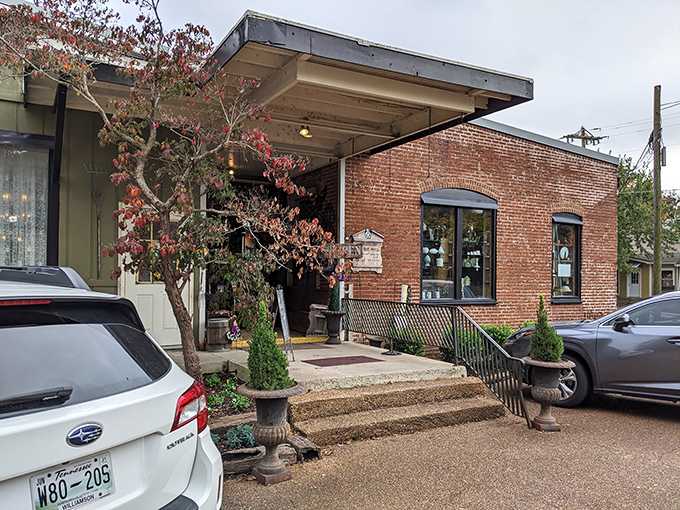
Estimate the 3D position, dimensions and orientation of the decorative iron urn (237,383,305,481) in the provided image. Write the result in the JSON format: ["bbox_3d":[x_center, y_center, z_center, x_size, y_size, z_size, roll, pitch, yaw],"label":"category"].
[{"bbox_3d":[-0.581,1.489,4.450,0.560,0.740,0.560,0,-2,0],"label":"decorative iron urn"}]

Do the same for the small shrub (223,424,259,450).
[{"bbox_3d":[-0.905,1.681,4.900,0.360,0.190,0.330,2,-3,-28],"label":"small shrub"}]

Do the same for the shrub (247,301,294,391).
[{"bbox_3d":[-0.587,0.759,4.450,0.400,0.750,0.400,0,-2,0],"label":"shrub"}]

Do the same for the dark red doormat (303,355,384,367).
[{"bbox_3d":[0.057,1.592,7.947,1.080,0.020,0.580,2,-3,-28],"label":"dark red doormat"}]

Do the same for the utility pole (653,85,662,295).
[{"bbox_3d":[12.583,-1.960,21.000,0.310,9.600,0.310,2,-3,-28],"label":"utility pole"}]

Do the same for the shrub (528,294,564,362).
[{"bbox_3d":[2.309,0.827,5.930,0.400,0.760,0.400,2,-3,-28],"label":"shrub"}]

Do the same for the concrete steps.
[{"bbox_3d":[0.640,1.800,6.300,2.720,0.310,1.000,2,-3,-28],"label":"concrete steps"}]

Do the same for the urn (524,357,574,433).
[{"bbox_3d":[2.331,1.571,5.930,0.550,0.730,0.550,2,-3,-28],"label":"urn"}]

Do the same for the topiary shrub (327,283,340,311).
[{"bbox_3d":[-0.128,0.794,10.400,0.250,0.600,0.250,0,-2,0],"label":"topiary shrub"}]

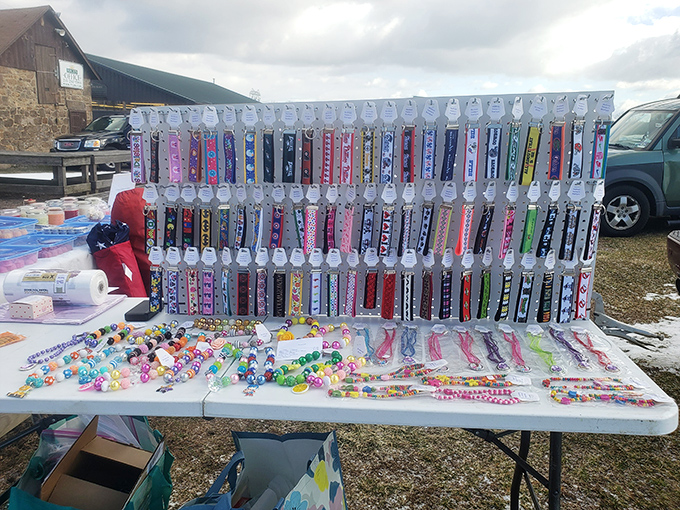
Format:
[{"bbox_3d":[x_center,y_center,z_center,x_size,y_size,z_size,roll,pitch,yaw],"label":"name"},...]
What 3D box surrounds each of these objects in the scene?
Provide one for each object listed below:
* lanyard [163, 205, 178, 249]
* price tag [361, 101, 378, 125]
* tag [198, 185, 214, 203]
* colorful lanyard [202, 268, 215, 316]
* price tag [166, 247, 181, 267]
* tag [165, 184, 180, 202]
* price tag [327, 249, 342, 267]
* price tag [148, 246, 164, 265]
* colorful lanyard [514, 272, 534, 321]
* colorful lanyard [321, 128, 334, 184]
[{"bbox_3d":[-0.475,-0.076,1.434,0.032,0.142,0.014,5,14,-8],"label":"lanyard"},{"bbox_3d":[0.074,-0.351,1.272,0.043,0.058,0.005,0,14,5],"label":"price tag"},{"bbox_3d":[-0.363,-0.168,1.398,0.044,0.055,0.005,1,13,4],"label":"tag"},{"bbox_3d":[-0.384,0.109,1.493,0.033,0.139,0.014,3,13,-3],"label":"colorful lanyard"},{"bbox_3d":[-0.475,0.004,1.460,0.043,0.056,0.005,3,14,-4],"label":"price tag"},{"bbox_3d":[-0.464,-0.171,1.417,0.043,0.052,0.005,8,15,-9],"label":"tag"},{"bbox_3d":[-0.016,0.008,1.412,0.043,0.052,0.005,0,13,8],"label":"price tag"},{"bbox_3d":[-0.531,0.002,1.477,0.043,0.055,0.003,1,13,7],"label":"price tag"},{"bbox_3d":[0.499,0.114,1.380,0.034,0.145,0.012,3,15,4],"label":"colorful lanyard"},{"bbox_3d":[-0.032,-0.256,1.329,0.034,0.142,0.014,4,14,7],"label":"colorful lanyard"}]

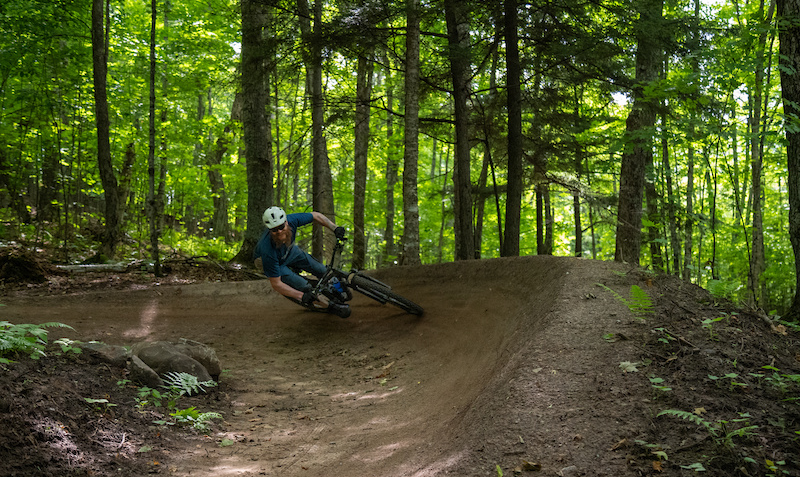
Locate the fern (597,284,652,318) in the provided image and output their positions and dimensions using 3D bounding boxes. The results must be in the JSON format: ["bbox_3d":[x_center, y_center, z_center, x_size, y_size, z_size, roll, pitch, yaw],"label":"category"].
[{"bbox_3d":[1.650,0.460,6.500,0.420,0.250,0.340,0,2,0],"label":"fern"}]

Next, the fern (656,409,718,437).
[{"bbox_3d":[1.330,0.850,4.100,0.280,0.140,0.220,0,2,0],"label":"fern"}]

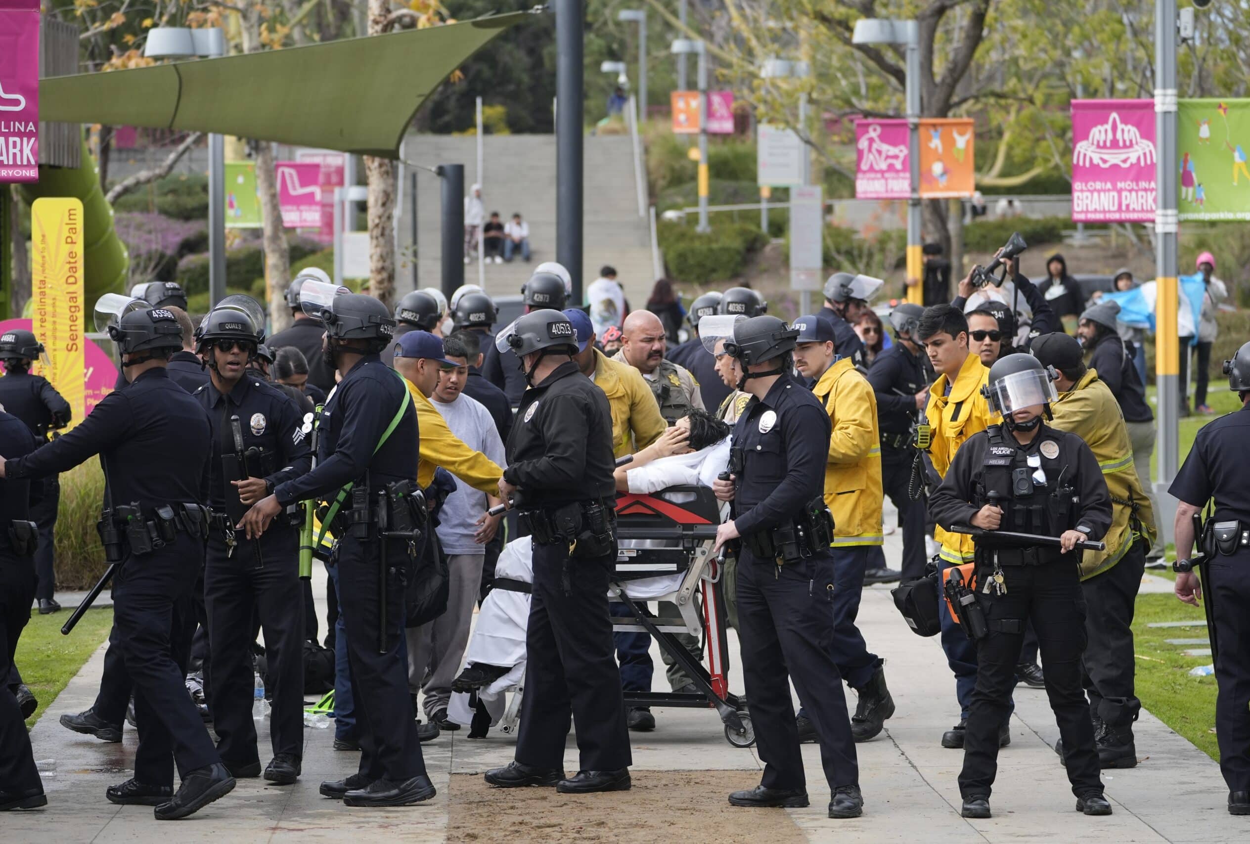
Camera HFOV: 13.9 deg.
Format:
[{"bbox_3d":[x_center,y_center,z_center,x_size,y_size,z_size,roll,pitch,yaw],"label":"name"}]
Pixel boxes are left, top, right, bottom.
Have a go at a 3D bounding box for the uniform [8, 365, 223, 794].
[{"bbox_3d":[-1.881,0.575,18.900,0.740,1.550,0.520,0,1,22],"label":"uniform"}]

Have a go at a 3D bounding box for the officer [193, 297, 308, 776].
[{"bbox_3d":[-1.470,0.467,20.050,0.510,1.860,0.380,1,1,29],"label":"officer"}]

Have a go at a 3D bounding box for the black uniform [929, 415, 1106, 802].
[{"bbox_3d":[1.439,0.686,18.650,0.640,1.375,0.420,0,1,-2],"label":"black uniform"}]

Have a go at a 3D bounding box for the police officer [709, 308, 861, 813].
[{"bbox_3d":[0.594,0.535,19.100,0.480,1.850,0.540,-1,1,-30],"label":"police officer"}]

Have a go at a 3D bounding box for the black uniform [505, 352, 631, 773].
[{"bbox_3d":[-0.217,0.551,19.600,0.460,1.570,0.530,0,1,-6],"label":"black uniform"}]

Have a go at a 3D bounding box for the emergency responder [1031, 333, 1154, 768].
[{"bbox_3d":[1.852,0.513,20.650,0.550,1.750,0.530,0,1,18],"label":"emergency responder"}]

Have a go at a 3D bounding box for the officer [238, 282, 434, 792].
[{"bbox_3d":[-1.075,0.460,19.200,0.680,1.930,0.580,0,1,9],"label":"officer"}]

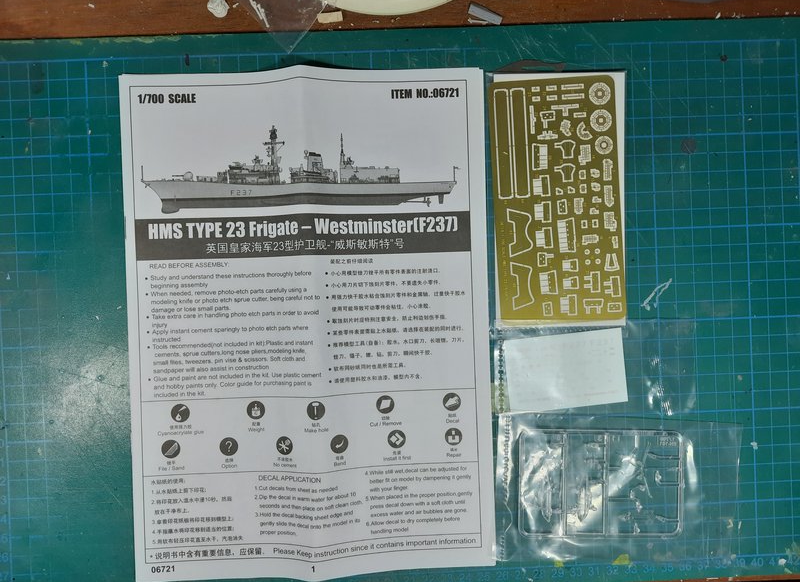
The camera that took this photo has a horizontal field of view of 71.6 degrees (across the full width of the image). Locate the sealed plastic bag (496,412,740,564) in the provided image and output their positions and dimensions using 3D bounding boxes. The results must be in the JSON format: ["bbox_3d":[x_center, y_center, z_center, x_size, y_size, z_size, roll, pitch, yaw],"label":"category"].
[{"bbox_3d":[0.117,0.107,0.296,0.133,0.009,0.077,3,90,-1],"label":"sealed plastic bag"}]

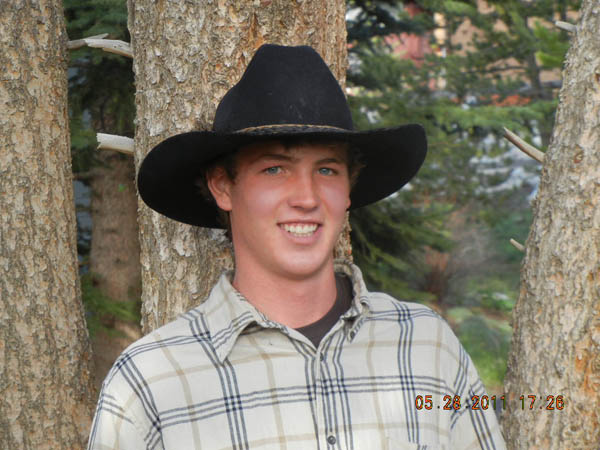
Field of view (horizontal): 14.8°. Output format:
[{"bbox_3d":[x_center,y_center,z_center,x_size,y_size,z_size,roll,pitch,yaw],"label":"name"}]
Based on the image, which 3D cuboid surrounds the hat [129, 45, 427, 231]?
[{"bbox_3d":[-0.022,-0.122,2.790,0.350,0.160,0.380,0,-17,-17],"label":"hat"}]

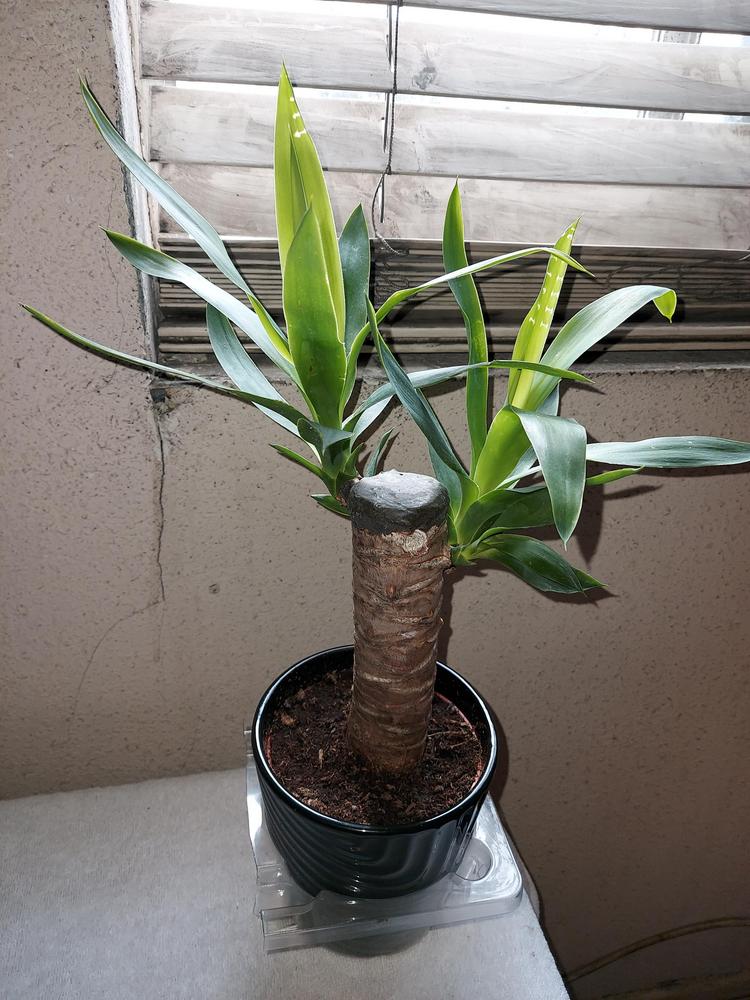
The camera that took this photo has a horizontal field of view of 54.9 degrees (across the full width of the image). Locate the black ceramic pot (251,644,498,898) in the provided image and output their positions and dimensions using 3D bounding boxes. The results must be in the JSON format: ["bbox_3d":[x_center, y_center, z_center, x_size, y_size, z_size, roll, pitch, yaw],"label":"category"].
[{"bbox_3d":[-0.003,0.185,0.462,0.145,0.113,0.145,2,30,-1],"label":"black ceramic pot"}]

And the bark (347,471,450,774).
[{"bbox_3d":[0.010,0.072,0.398,0.049,0.184,0.049,2,30,1],"label":"bark"}]

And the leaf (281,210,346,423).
[{"bbox_3d":[-0.025,-0.078,0.321,0.025,0.096,0.012,-2,21,3],"label":"leaf"}]

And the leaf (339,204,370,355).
[{"bbox_3d":[-0.011,-0.119,0.391,0.017,0.076,0.009,4,7,0],"label":"leaf"}]

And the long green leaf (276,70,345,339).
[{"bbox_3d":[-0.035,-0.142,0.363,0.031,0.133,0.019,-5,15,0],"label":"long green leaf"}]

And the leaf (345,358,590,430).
[{"bbox_3d":[0.047,-0.057,0.378,0.123,0.027,0.019,-6,29,10],"label":"leaf"}]

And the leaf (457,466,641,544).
[{"bbox_3d":[0.084,0.002,0.353,0.092,0.025,0.021,-20,64,18],"label":"leaf"}]

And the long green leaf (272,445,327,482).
[{"bbox_3d":[-0.042,-0.021,0.403,0.036,0.009,0.011,31,35,8],"label":"long green leaf"}]

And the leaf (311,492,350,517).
[{"bbox_3d":[-0.021,0.003,0.367,0.025,0.009,0.013,18,43,8],"label":"leaf"}]

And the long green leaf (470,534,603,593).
[{"bbox_3d":[0.095,0.038,0.419,0.082,0.019,0.031,13,28,-16],"label":"long green leaf"}]

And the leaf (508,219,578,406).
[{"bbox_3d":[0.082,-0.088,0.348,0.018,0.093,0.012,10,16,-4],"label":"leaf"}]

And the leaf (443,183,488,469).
[{"bbox_3d":[0.050,-0.093,0.390,0.019,0.150,0.016,-4,4,0],"label":"leaf"}]

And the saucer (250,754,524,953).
[{"bbox_3d":[0.000,0.235,0.514,0.170,0.019,0.140,-2,31,-11],"label":"saucer"}]

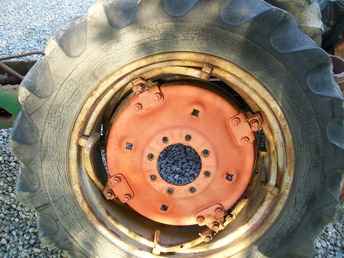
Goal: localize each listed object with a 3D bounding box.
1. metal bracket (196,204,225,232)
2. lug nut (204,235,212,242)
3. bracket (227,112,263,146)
[{"bbox_3d":[0.153,0.337,1.331,0.112,0.111,0.042,-27,11,9],"label":"metal bracket"},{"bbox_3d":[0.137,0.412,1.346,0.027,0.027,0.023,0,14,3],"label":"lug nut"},{"bbox_3d":[0.264,-0.008,1.238,0.112,0.113,0.042,-27,11,9],"label":"bracket"}]

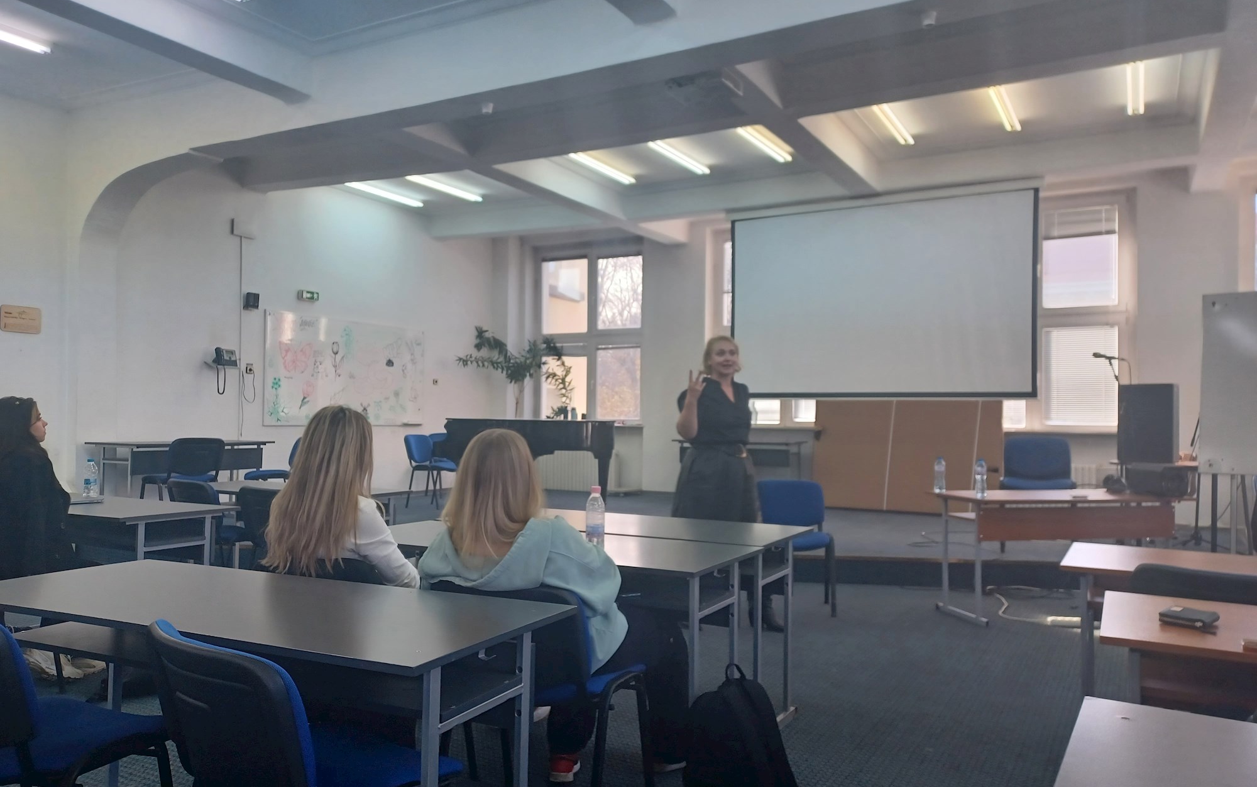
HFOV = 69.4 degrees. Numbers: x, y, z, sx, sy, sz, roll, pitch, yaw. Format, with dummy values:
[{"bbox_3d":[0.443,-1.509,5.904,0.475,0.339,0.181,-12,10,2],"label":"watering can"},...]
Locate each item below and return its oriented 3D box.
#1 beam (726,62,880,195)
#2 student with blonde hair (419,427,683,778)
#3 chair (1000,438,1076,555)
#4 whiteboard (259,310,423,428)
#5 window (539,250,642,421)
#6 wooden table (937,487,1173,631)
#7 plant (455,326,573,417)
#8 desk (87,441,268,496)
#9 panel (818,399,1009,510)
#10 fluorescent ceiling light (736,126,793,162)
[{"bbox_3d":[1.580,-2.429,8.106,0.320,0.390,3.950,0,-2,29],"label":"beam"},{"bbox_3d":[-0.178,0.710,2.914,0.640,1.194,0.910,0,-2,29],"label":"student with blonde hair"},{"bbox_3d":[3.135,0.773,6.950,0.560,0.855,0.590,0,-2,22],"label":"chair"},{"bbox_3d":[-3.262,-0.233,10.695,0.030,1.246,2.449,0,-2,29],"label":"whiteboard"},{"bbox_3d":[-0.543,-0.821,12.725,1.820,2.400,0.140,0,-2,29],"label":"window"},{"bbox_3d":[2.700,1.038,5.930,1.420,0.736,0.660,1,-2,-13],"label":"wooden table"},{"bbox_3d":[-1.520,0.238,12.000,1.500,2.150,1.300,0,-2,30],"label":"plant"},{"bbox_3d":[-4.135,0.822,8.457,0.630,0.740,1.500,0,-2,29],"label":"desk"},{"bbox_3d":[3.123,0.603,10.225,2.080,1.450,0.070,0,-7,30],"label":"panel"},{"bbox_3d":[1.279,-2.443,8.774,0.150,0.080,1.450,0,-2,29],"label":"fluorescent ceiling light"}]

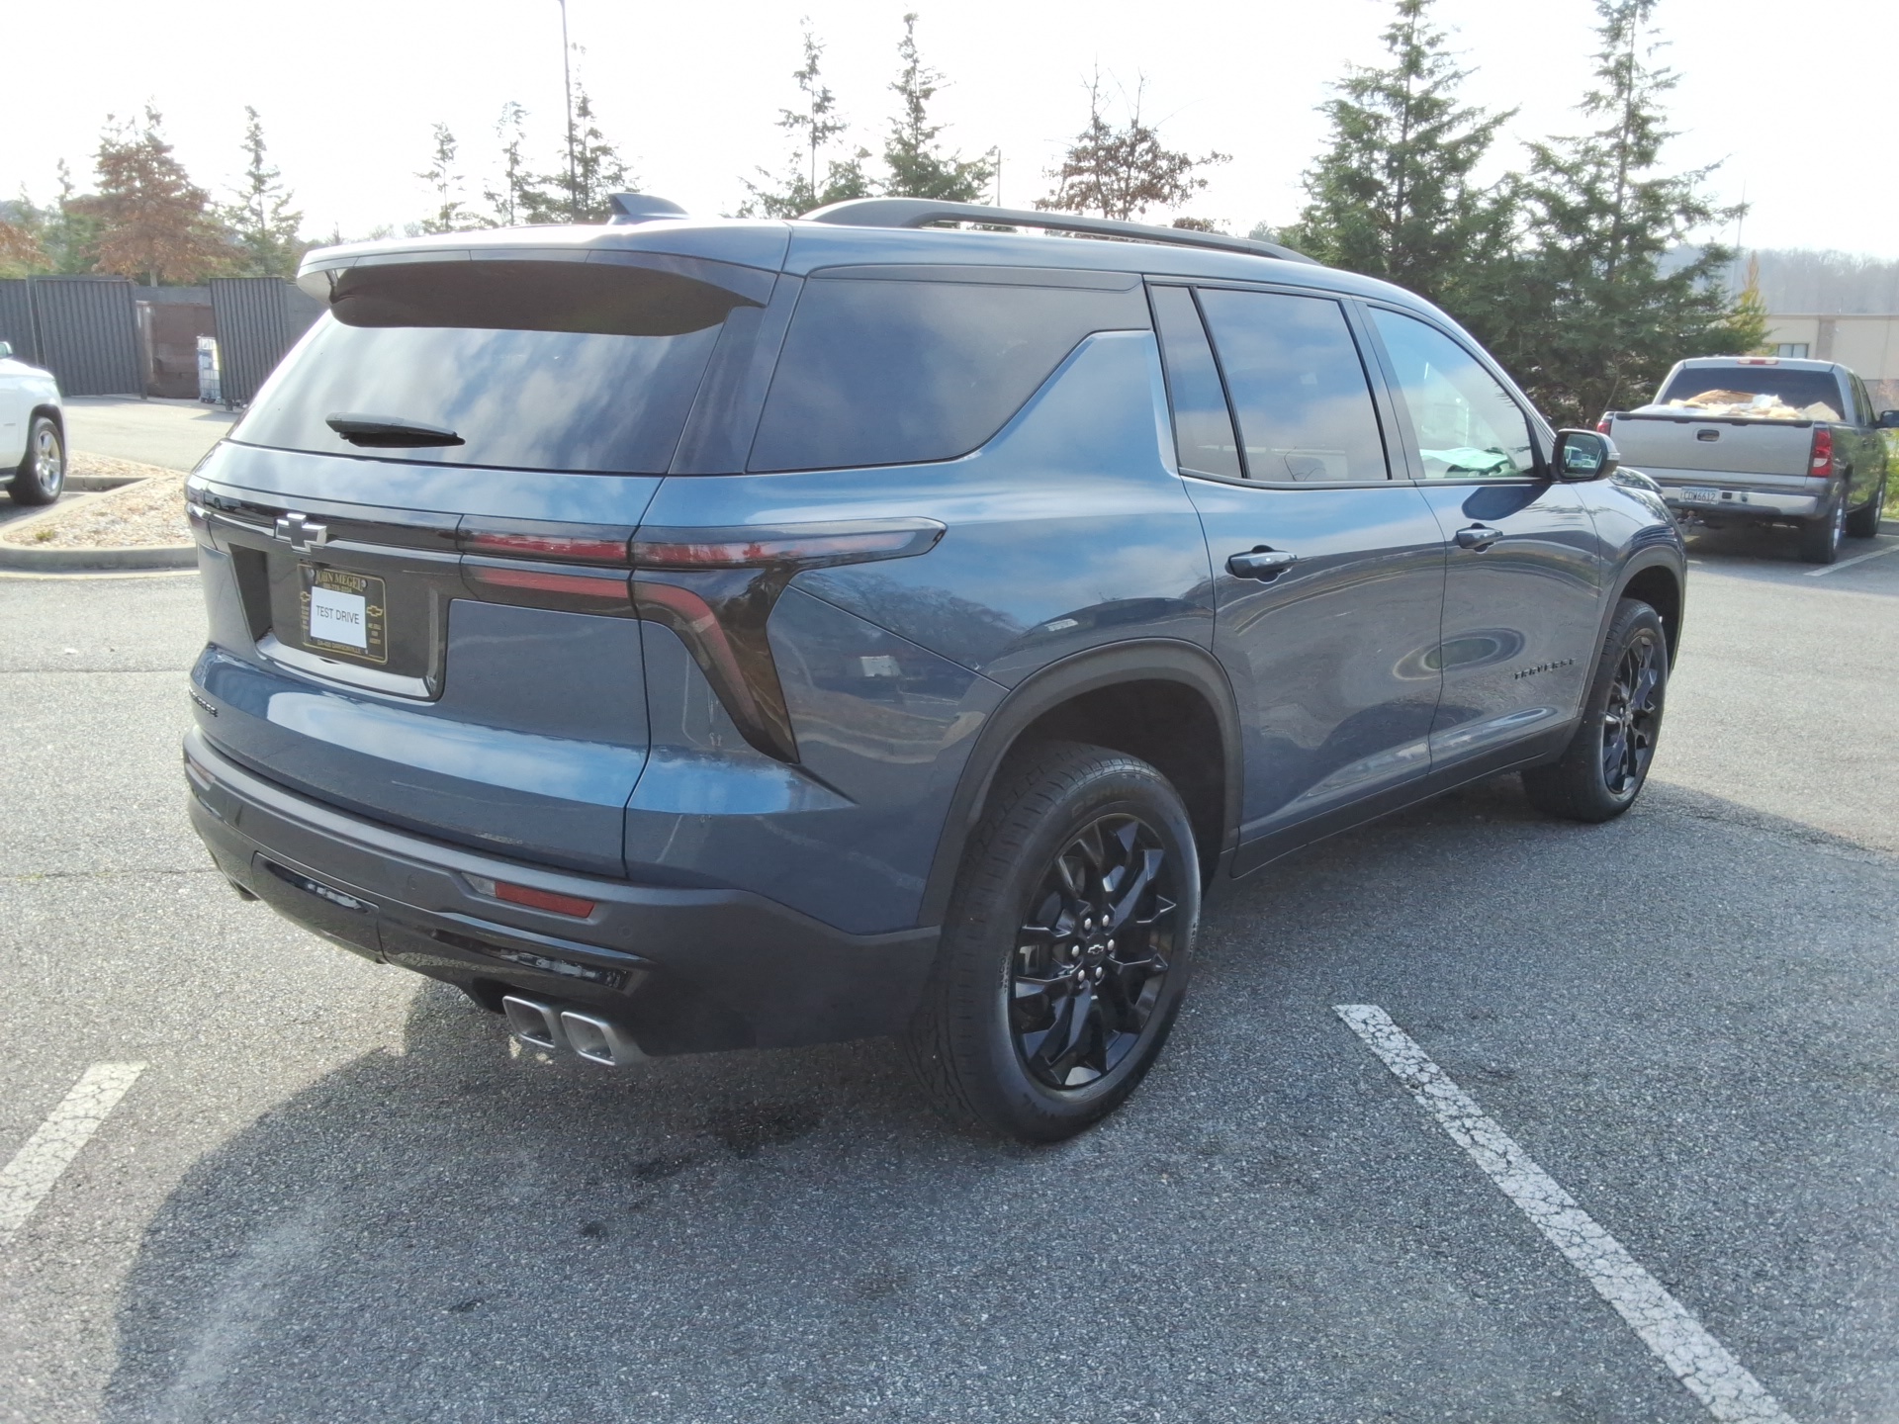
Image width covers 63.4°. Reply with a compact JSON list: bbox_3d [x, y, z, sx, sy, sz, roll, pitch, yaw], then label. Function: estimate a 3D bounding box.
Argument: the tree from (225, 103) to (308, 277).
[{"bbox_3d":[-15.583,-10.597,35.000,2.200,6.400,2.200,0,12,0],"label":"tree"}]

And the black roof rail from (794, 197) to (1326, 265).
[{"bbox_3d":[0.343,-0.958,3.139,0.070,0.080,1.740,11,16,40],"label":"black roof rail"}]

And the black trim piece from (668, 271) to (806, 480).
[{"bbox_3d":[-0.323,-0.524,2.399,0.140,0.370,0.070,14,-24,6],"label":"black trim piece"}]

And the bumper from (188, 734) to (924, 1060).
[{"bbox_3d":[-0.957,0.294,3.035,1.970,0.410,0.670,10,15,41],"label":"bumper"}]

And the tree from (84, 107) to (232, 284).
[{"bbox_3d":[-18.088,-10.357,35.710,3.600,7.050,3.600,-6,13,-25],"label":"tree"}]

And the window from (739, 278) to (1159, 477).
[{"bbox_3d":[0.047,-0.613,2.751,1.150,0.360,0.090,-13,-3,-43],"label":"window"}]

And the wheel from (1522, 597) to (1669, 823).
[{"bbox_3d":[2.244,-0.020,5.314,0.260,0.780,0.785,11,16,40],"label":"wheel"}]

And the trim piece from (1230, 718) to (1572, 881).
[{"bbox_3d":[1.272,0.205,4.098,0.080,0.125,2.050,10,15,41],"label":"trim piece"}]

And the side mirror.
[{"bbox_3d":[1.822,-0.732,4.400,0.220,0.155,0.160,10,15,41],"label":"side mirror"}]

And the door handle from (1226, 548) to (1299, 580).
[{"bbox_3d":[0.662,-0.305,3.240,0.060,0.060,0.270,10,15,41],"label":"door handle"}]

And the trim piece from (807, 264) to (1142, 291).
[{"bbox_3d":[0.080,-0.789,2.784,0.030,0.050,0.890,-7,6,45],"label":"trim piece"}]

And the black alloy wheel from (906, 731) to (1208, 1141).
[{"bbox_3d":[0.203,0.445,3.064,0.260,0.780,0.785,11,16,40],"label":"black alloy wheel"}]

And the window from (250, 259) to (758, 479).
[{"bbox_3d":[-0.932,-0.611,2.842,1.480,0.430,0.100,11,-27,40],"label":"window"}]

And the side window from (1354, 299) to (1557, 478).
[{"bbox_3d":[1.393,-0.853,4.177,0.090,0.480,1.020,-17,-3,43],"label":"side window"}]

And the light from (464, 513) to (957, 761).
[{"bbox_3d":[-0.394,-0.136,2.513,0.520,0.380,0.600,10,15,41],"label":"light"}]

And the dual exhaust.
[{"bbox_3d":[-0.636,0.539,2.670,0.330,0.098,0.125,10,15,41],"label":"dual exhaust"}]

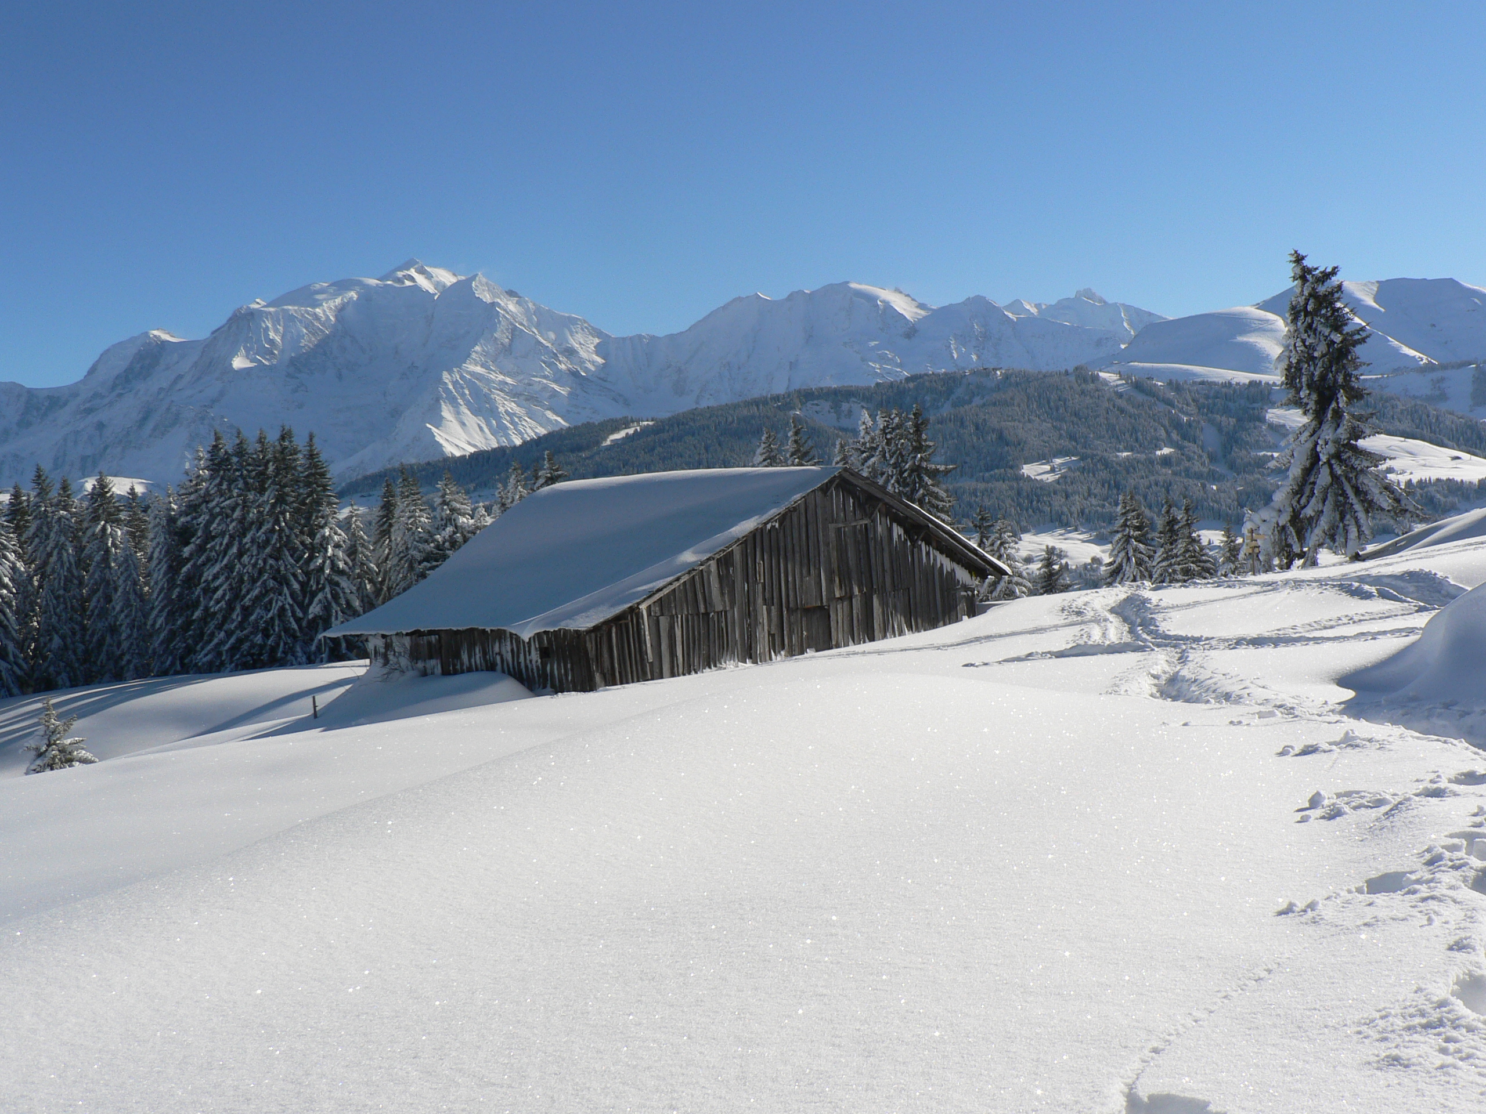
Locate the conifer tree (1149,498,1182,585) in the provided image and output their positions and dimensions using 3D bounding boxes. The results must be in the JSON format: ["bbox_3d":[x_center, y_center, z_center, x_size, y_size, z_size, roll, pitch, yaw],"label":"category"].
[{"bbox_3d":[16.354,-0.558,66.000,1.696,3.391,1.696,-3,1,0],"label":"conifer tree"}]

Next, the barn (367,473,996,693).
[{"bbox_3d":[-0.863,0.137,34.156,6.318,3.510,15.356,-3,1,33],"label":"barn"}]

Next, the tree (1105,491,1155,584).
[{"bbox_3d":[14.837,-0.692,66.000,1.874,3.570,1.874,-3,1,0],"label":"tree"}]

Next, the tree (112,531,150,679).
[{"bbox_3d":[-23.538,1.896,66.000,1.517,5.801,1.517,0,1,0],"label":"tree"}]

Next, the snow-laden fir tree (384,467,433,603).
[{"bbox_3d":[-15.496,-0.054,80.000,2.488,8.059,2.488,0,1,0],"label":"snow-laden fir tree"}]

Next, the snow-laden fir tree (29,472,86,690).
[{"bbox_3d":[-24.710,0.880,62.000,2.180,7.922,2.180,-3,1,0],"label":"snow-laden fir tree"}]

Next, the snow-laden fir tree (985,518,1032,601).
[{"bbox_3d":[10.129,0.290,66.000,2.008,3.480,2.008,0,1,0],"label":"snow-laden fir tree"}]

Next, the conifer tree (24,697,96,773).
[{"bbox_3d":[-9.549,2.507,24.000,0.974,1.071,0.974,-3,1,0],"label":"conifer tree"}]

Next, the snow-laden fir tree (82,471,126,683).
[{"bbox_3d":[-25.332,0.828,68.000,1.885,8.413,1.885,0,1,0],"label":"snow-laden fir tree"}]

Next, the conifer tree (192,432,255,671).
[{"bbox_3d":[-21.297,-0.213,70.000,2.792,9.844,2.792,0,1,0],"label":"conifer tree"}]

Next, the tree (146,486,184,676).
[{"bbox_3d":[-21.062,0.894,63.000,1.874,7.028,1.874,-3,1,0],"label":"tree"}]

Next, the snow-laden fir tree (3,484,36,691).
[{"bbox_3d":[-27.911,1.182,66.000,1.606,8.032,1.606,0,1,0],"label":"snow-laden fir tree"}]

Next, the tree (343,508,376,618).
[{"bbox_3d":[-14.748,1.071,66.000,1.874,6.024,1.874,-3,1,0],"label":"tree"}]

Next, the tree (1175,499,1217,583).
[{"bbox_3d":[20.039,-0.565,76.000,2.004,3.956,2.004,0,1,0],"label":"tree"}]

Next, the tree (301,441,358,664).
[{"bbox_3d":[-17.089,-0.360,71.000,2.640,9.312,2.640,0,1,0],"label":"tree"}]

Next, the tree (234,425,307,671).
[{"bbox_3d":[-19.010,-0.303,69.000,2.986,9.703,2.986,0,1,0],"label":"tree"}]

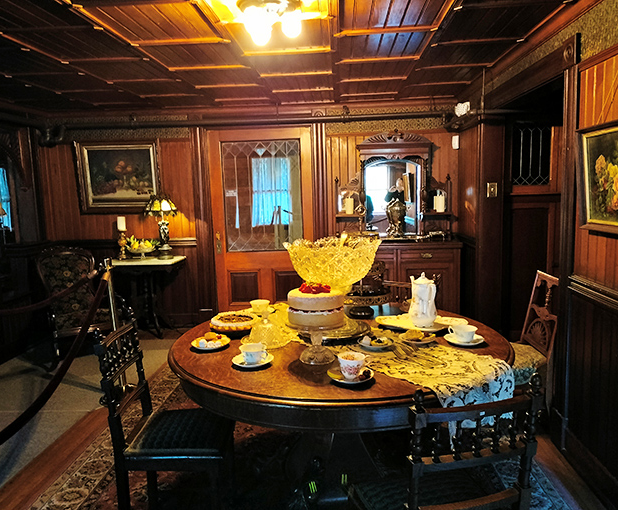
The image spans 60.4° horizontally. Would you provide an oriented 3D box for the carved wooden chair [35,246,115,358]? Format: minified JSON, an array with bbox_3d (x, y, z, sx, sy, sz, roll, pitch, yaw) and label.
[{"bbox_3d":[-2.112,0.444,4.794,0.600,0.970,0.680,-8,9,-39],"label":"carved wooden chair"}]

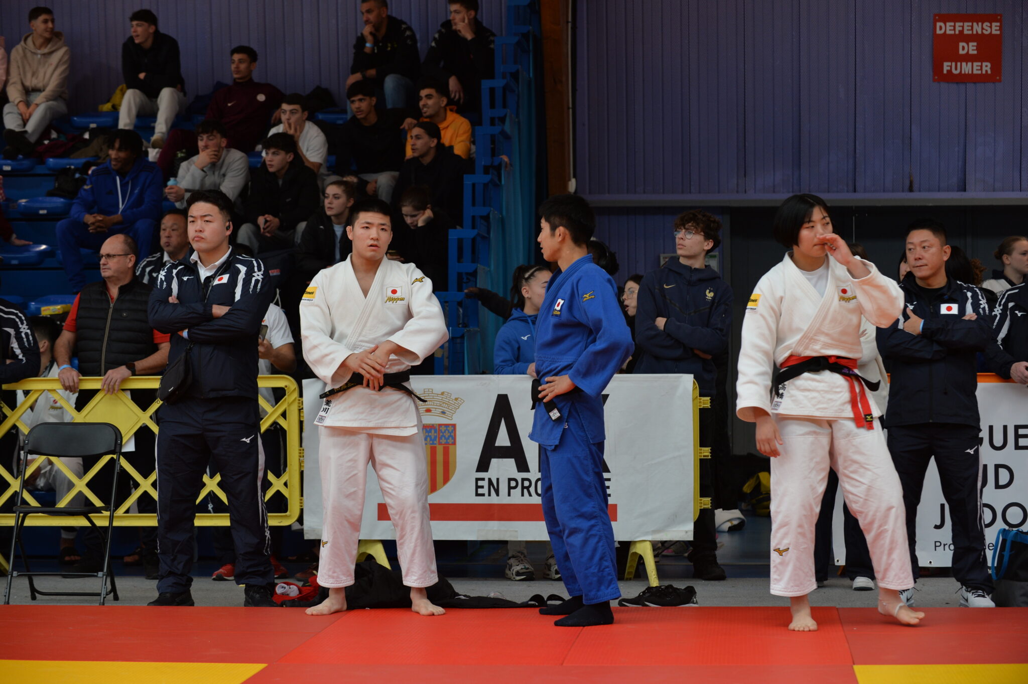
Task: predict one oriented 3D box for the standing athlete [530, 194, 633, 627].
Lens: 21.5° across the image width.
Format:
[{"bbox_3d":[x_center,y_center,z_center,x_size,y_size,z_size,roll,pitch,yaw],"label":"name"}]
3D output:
[{"bbox_3d":[0.275,0.262,10.840,0.380,1.700,0.510,0,0,-18],"label":"standing athlete"}]

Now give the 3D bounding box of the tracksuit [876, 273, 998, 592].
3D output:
[{"bbox_3d":[1.832,0.392,11.750,0.540,1.400,0.380,0,1,12],"label":"tracksuit"}]

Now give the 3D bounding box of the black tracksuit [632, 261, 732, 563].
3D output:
[{"bbox_3d":[0.810,0.334,13.050,0.500,1.450,0.380,0,1,7],"label":"black tracksuit"}]

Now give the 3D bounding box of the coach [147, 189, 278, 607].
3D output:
[{"bbox_3d":[-1.299,0.251,11.680,0.540,1.810,0.390,0,0,5],"label":"coach"}]

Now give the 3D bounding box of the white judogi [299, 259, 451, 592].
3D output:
[{"bbox_3d":[-0.579,0.330,11.200,0.610,1.385,0.420,0,1,-2],"label":"white judogi"}]

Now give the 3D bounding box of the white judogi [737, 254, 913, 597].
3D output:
[{"bbox_3d":[1.225,0.327,10.670,0.690,1.350,0.450,0,0,1],"label":"white judogi"}]

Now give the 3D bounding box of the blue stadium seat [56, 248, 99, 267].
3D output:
[{"bbox_3d":[-2.792,-0.555,17.600,0.390,0.160,0.390,0,0,5],"label":"blue stadium seat"}]

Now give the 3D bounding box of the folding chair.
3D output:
[{"bbox_3d":[-1.997,0.775,12.030,0.440,0.800,0.470,0,0,5],"label":"folding chair"}]

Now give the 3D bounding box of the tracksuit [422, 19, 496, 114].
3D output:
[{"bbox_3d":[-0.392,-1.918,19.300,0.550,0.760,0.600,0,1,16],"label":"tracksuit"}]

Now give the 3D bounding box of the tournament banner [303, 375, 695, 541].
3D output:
[{"bbox_3d":[-0.070,0.546,12.750,1.850,0.780,0.050,0,0,5],"label":"tournament banner"}]

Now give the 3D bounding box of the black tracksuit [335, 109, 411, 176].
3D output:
[{"bbox_3d":[-0.952,-1.313,18.200,0.530,0.570,0.420,0,0,12],"label":"black tracksuit"}]

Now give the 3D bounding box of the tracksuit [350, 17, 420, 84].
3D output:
[{"bbox_3d":[-0.912,-2.067,19.300,0.520,0.520,0.450,0,1,25],"label":"tracksuit"}]

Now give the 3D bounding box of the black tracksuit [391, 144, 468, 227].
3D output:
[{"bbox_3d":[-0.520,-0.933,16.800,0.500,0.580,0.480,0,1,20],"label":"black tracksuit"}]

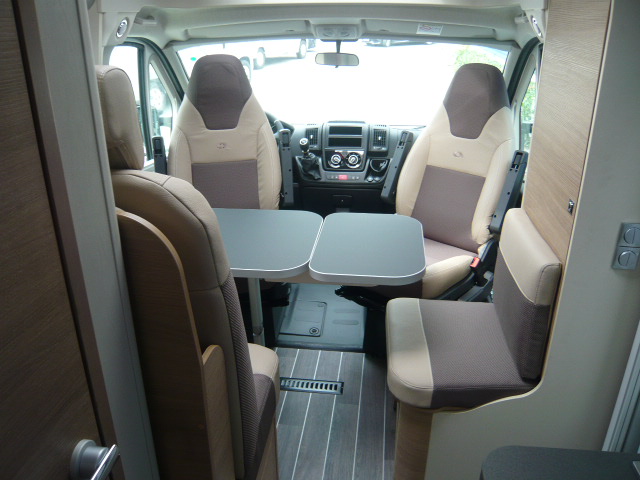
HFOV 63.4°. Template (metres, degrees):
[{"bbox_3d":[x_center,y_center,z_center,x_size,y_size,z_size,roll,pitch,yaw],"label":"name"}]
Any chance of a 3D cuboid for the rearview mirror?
[{"bbox_3d":[0.077,-0.843,2.420,0.205,0.065,0.040,7,22,18],"label":"rearview mirror"}]

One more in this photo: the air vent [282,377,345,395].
[{"bbox_3d":[-0.045,0.618,2.192,0.295,0.020,0.088,2,21,7],"label":"air vent"}]

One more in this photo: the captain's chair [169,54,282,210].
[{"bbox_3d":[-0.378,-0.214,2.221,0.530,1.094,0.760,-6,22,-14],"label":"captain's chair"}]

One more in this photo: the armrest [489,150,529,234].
[{"bbox_3d":[0.792,-0.202,2.185,0.055,0.345,0.070,21,8,43],"label":"armrest"}]

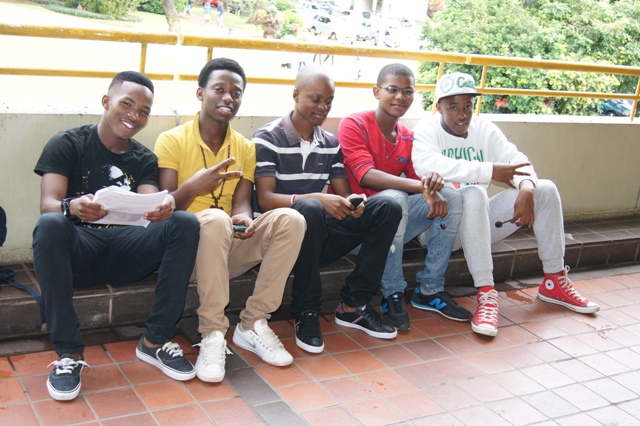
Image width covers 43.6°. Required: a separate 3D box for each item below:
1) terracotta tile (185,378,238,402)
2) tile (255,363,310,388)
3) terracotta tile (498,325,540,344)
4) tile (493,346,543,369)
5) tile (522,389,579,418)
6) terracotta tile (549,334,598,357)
[{"bbox_3d":[-0.370,0.601,2.685,0.153,0.014,0.156,-3,18,-31],"label":"terracotta tile"},{"bbox_3d":[-0.127,0.583,2.846,0.153,0.014,0.156,-3,18,-31],"label":"tile"},{"bbox_3d":[0.851,0.529,3.433,0.153,0.014,0.156,-3,18,-31],"label":"terracotta tile"},{"bbox_3d":[0.794,0.586,3.225,0.154,0.015,0.154,-3,19,-32],"label":"tile"},{"bbox_3d":[0.825,0.692,2.873,0.154,0.015,0.154,-3,19,-32],"label":"tile"},{"bbox_3d":[1.070,0.572,3.380,0.155,0.014,0.155,-3,19,-31],"label":"terracotta tile"}]

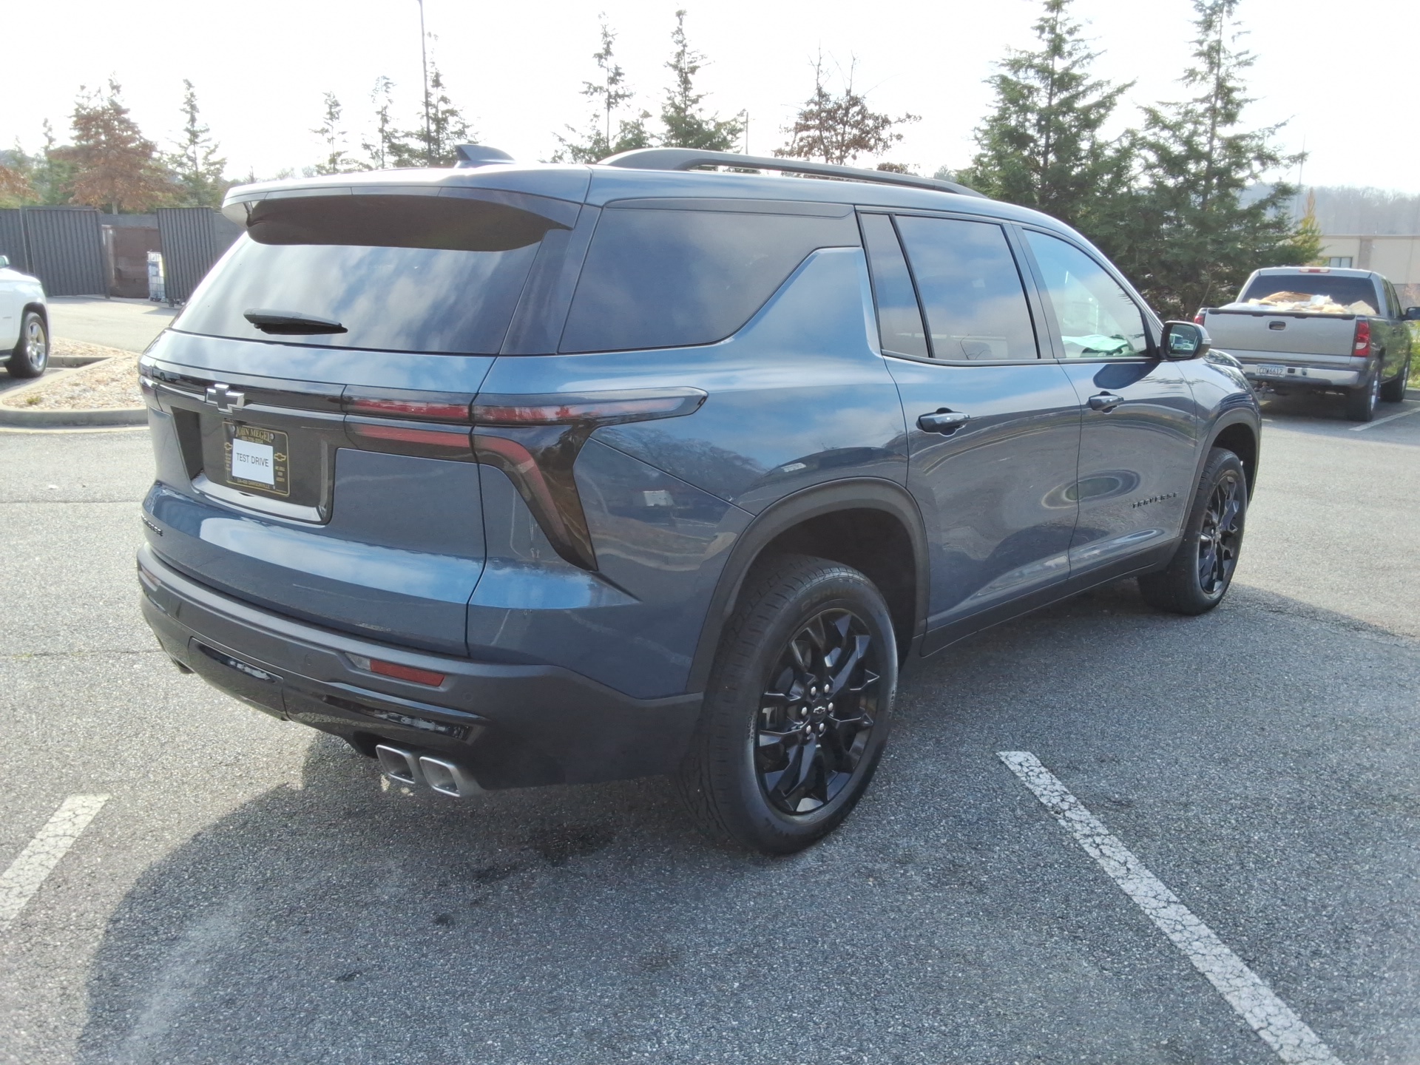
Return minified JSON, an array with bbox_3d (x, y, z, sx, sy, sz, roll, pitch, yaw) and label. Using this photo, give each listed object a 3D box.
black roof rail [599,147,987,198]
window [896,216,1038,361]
[{"bbox_3d":[0.343,-0.958,3.139,0.070,0.080,1.740,11,16,40],"label":"black roof rail"},{"bbox_3d":[0.808,-0.730,3.489,0.050,0.430,0.690,-11,1,43],"label":"window"}]

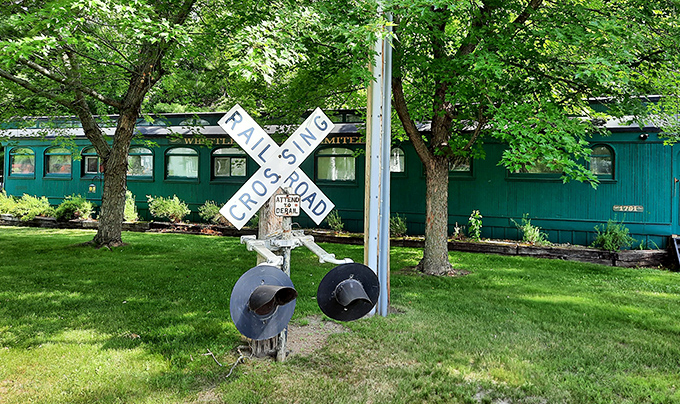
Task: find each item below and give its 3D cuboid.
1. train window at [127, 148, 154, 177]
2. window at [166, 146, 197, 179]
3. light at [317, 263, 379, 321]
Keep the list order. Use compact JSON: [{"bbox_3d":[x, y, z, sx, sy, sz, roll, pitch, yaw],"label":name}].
[{"bbox_3d":[-5.963,-1.154,14.551,1.187,0.944,0.120,2,2,19],"label":"train window"},{"bbox_3d":[-4.499,-1.085,14.044,1.139,0.940,0.120,2,2,19],"label":"window"},{"bbox_3d":[0.088,0.765,3.998,0.530,0.530,0.350,1,13,-11],"label":"light"}]

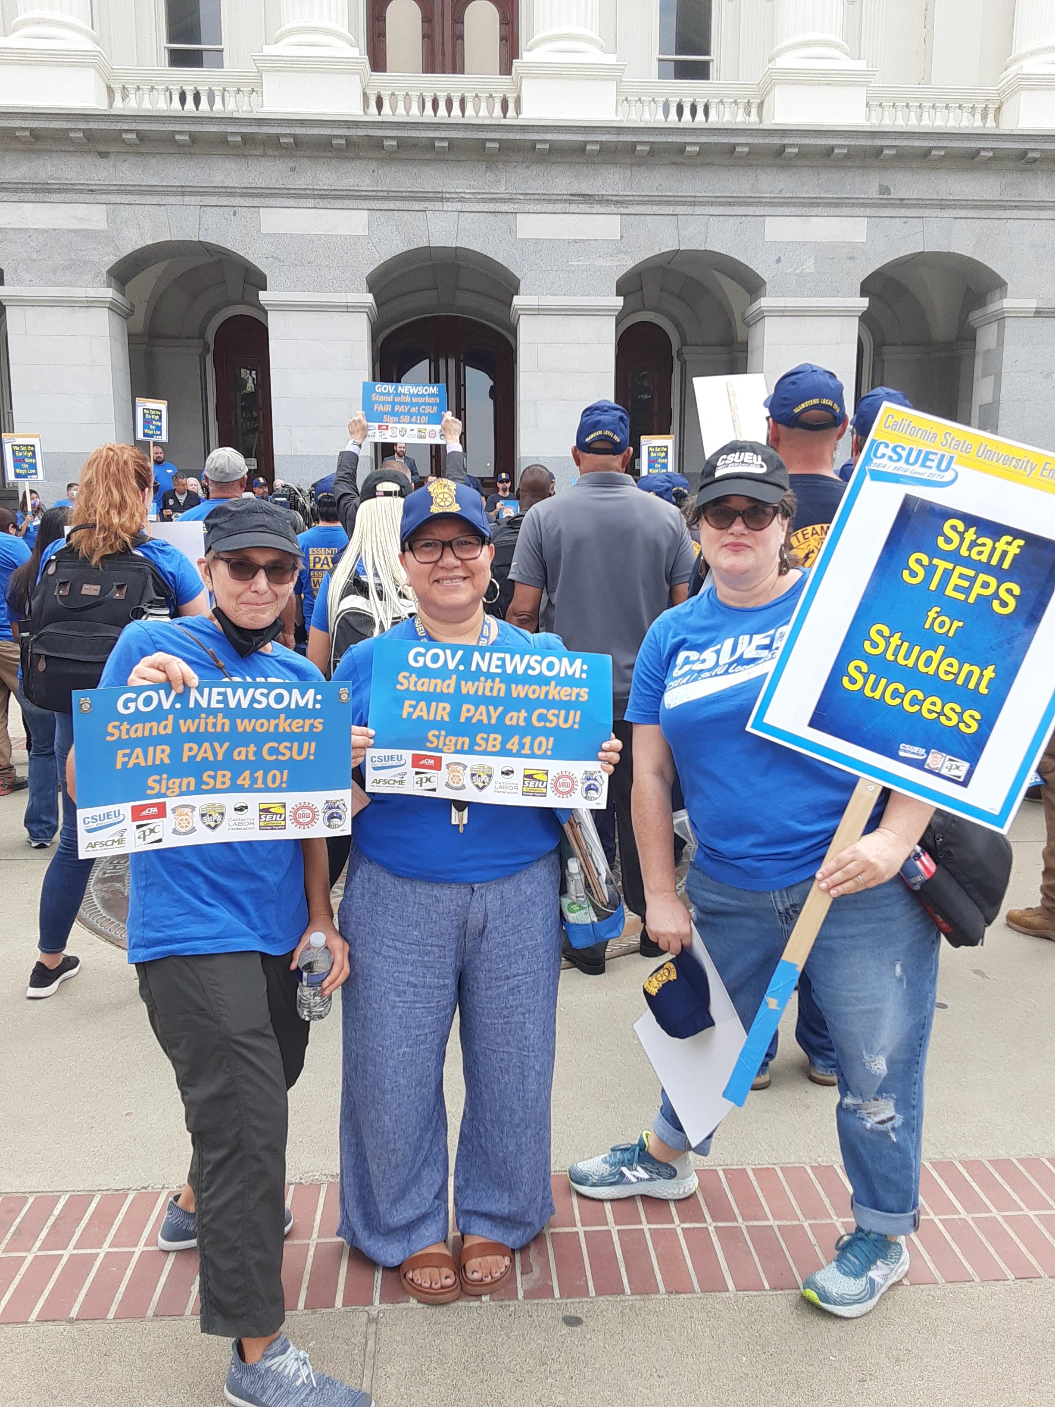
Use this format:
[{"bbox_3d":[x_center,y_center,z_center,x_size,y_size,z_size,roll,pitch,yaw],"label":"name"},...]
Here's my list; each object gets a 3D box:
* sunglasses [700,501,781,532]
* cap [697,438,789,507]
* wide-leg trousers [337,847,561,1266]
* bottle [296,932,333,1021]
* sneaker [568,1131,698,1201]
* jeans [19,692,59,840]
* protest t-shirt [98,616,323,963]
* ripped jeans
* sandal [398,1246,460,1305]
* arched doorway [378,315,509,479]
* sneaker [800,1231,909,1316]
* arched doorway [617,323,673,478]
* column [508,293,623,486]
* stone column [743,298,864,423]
[{"bbox_3d":[0.393,-0.351,2.059,0.146,0.052,0.140,2,10,11],"label":"sunglasses"},{"bbox_3d":[0.400,-0.426,2.023,0.172,0.140,0.260,3,18,16],"label":"cap"},{"bbox_3d":[-0.152,0.663,2.189,0.430,0.880,0.310,0,10,3],"label":"wide-leg trousers"},{"bbox_3d":[-0.375,0.485,1.940,0.065,0.195,0.065,3,29,-12],"label":"bottle"},{"bbox_3d":[0.236,1.024,2.451,0.280,0.115,0.105,0,9,2],"label":"sneaker"},{"bbox_3d":[-2.190,0.177,5.150,0.370,0.880,0.280,-1,10,-5],"label":"jeans"},{"bbox_3d":[-0.553,0.151,1.950,0.390,0.600,0.260,-4,10,-21],"label":"protest t-shirt"},{"bbox_3d":[0.543,0.625,2.291,0.560,0.810,0.380,4,10,24],"label":"ripped jeans"},{"bbox_3d":[-0.186,1.093,2.220,0.105,0.085,0.245,1,9,2],"label":"sandal"},{"bbox_3d":[-1.585,-5.235,21.480,2.598,4.540,0.400,0,9,-4],"label":"arched doorway"},{"bbox_3d":[0.647,1.092,2.144,0.285,0.115,0.108,-8,12,-41],"label":"sneaker"},{"bbox_3d":[2.147,-4.899,20.067,1.080,4.000,0.300,-1,10,-4],"label":"arched doorway"},{"bbox_3d":[0.572,-4.271,17.363,1.680,3.980,1.200,0,9,-4],"label":"column"},{"bbox_3d":[4.635,-4.620,18.727,1.760,4.150,1.250,-1,9,-4],"label":"stone column"}]

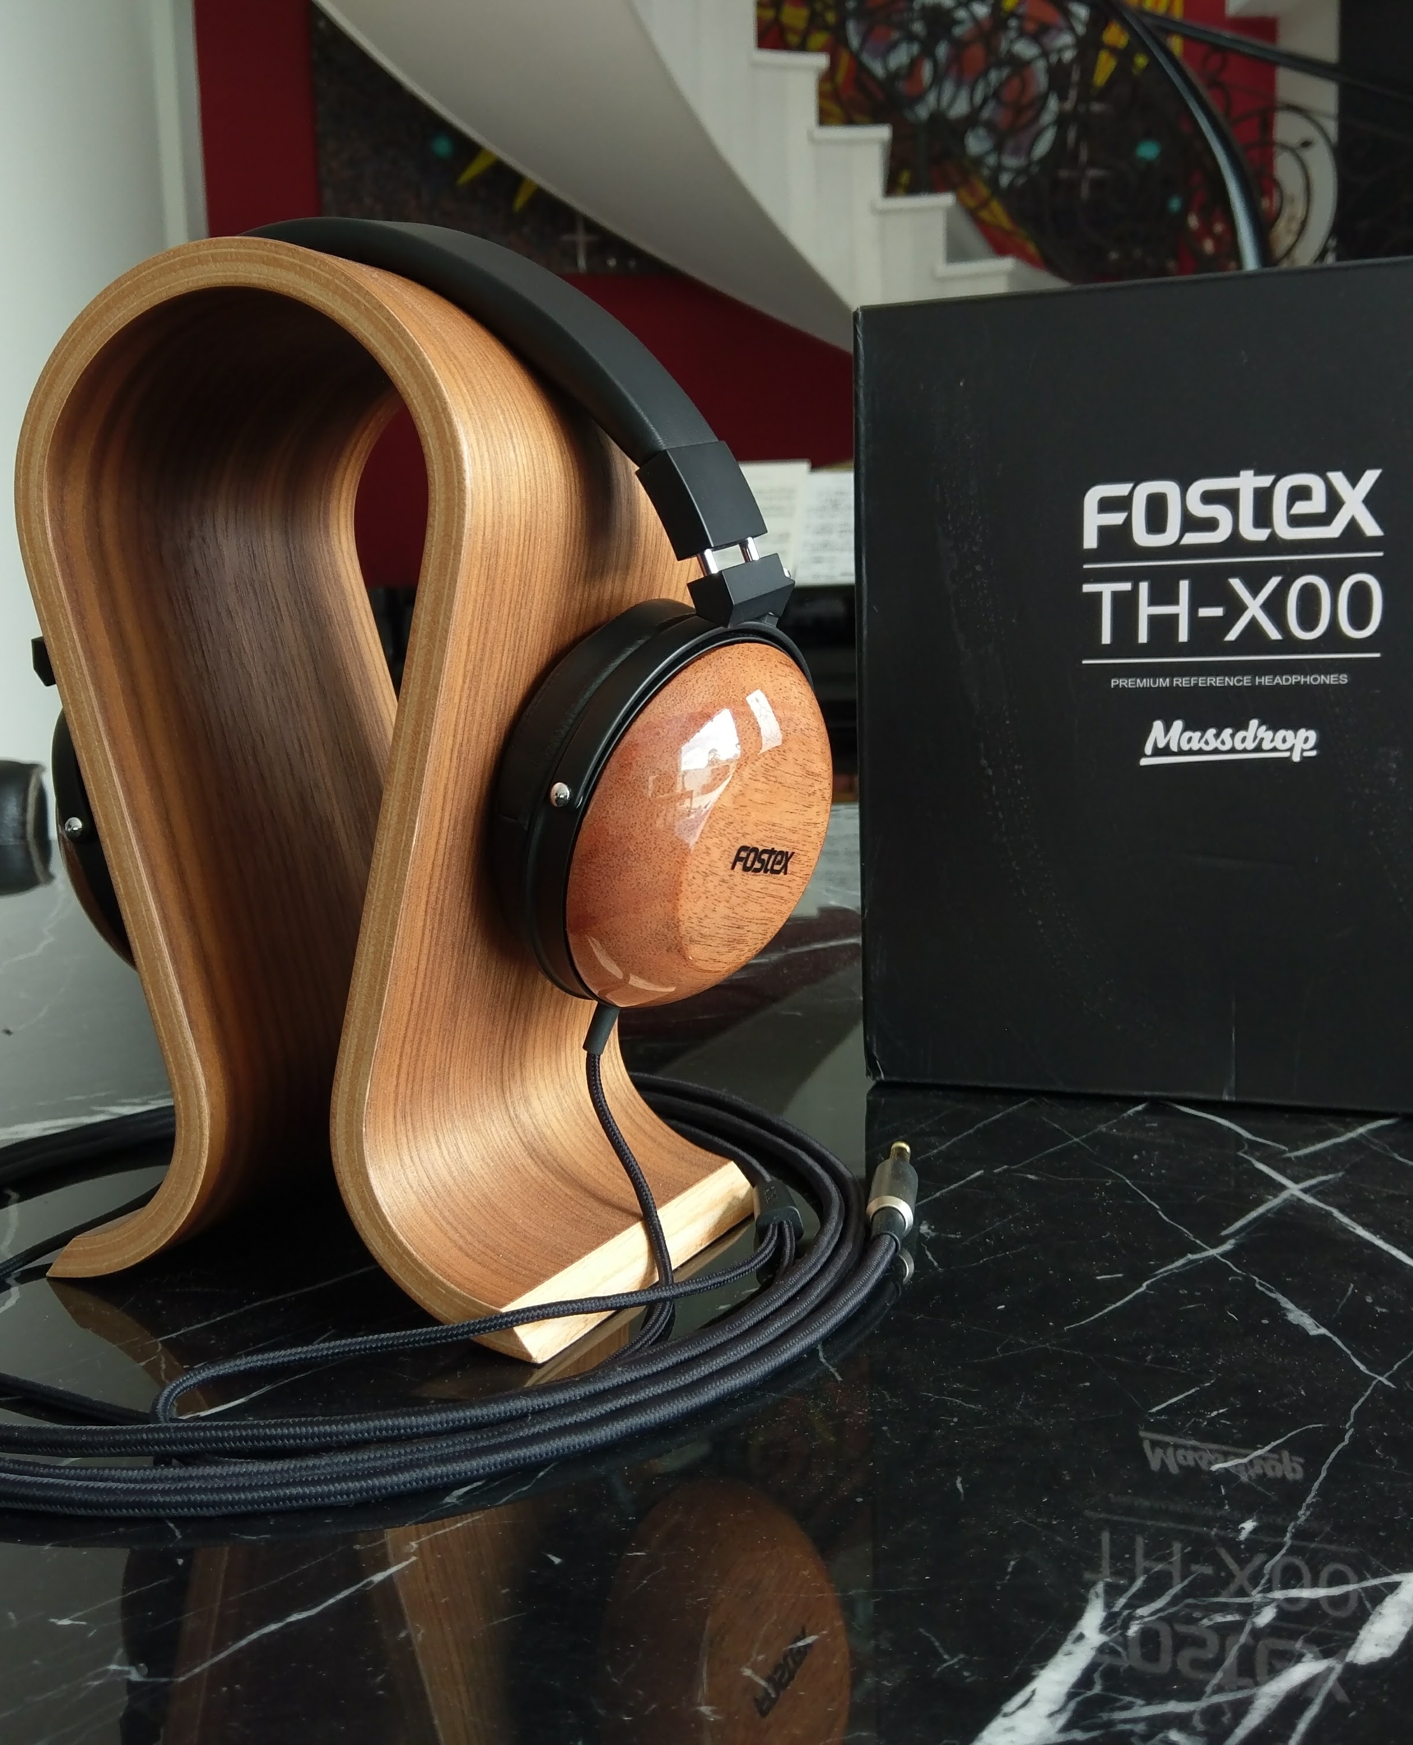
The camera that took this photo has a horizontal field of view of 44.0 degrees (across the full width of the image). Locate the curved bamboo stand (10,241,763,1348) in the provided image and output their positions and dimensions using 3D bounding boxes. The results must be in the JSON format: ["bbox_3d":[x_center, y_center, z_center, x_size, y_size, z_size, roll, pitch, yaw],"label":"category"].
[{"bbox_3d":[-0.090,-0.026,0.478,0.159,0.266,0.112,2,9,25],"label":"curved bamboo stand"}]

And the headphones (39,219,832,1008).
[{"bbox_3d":[-0.086,-0.072,0.484,0.239,0.211,0.104,2,9,25],"label":"headphones"}]

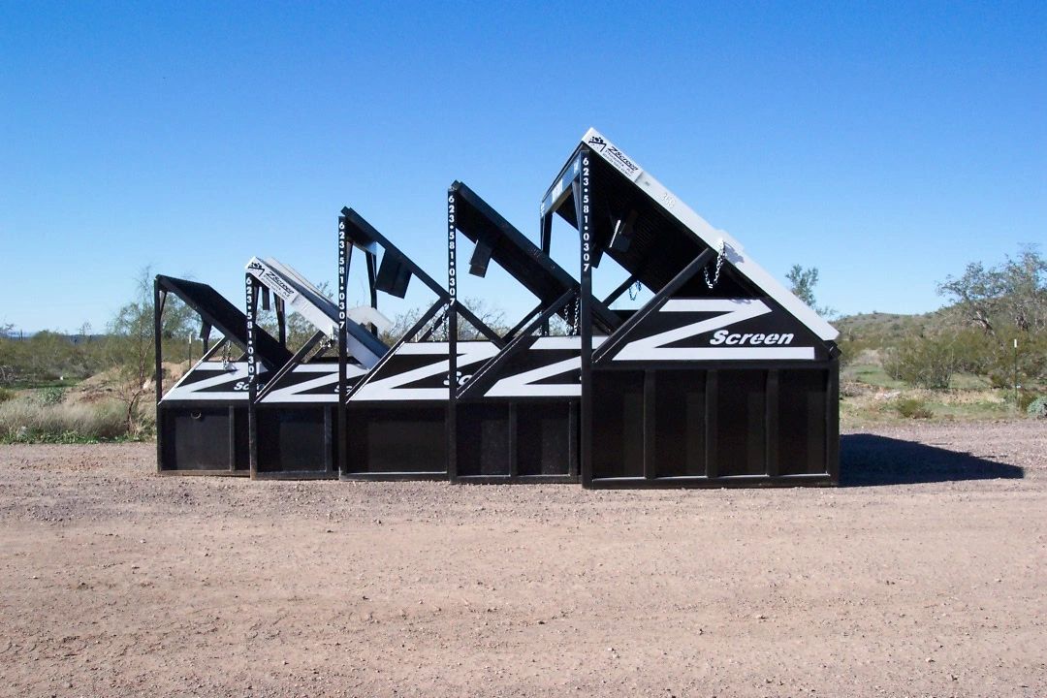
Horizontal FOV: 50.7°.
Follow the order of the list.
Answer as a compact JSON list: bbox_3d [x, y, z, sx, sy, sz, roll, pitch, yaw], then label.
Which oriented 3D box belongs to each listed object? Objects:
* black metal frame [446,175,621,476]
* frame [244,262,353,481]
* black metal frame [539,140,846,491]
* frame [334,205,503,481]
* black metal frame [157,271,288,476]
[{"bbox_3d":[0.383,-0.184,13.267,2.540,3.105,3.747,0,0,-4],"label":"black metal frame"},{"bbox_3d":[-2.225,0.199,13.094,1.617,2.378,2.540,0,0,-5],"label":"frame"},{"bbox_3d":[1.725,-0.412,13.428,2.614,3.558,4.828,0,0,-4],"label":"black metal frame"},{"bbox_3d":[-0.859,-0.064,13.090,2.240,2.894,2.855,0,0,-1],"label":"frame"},{"bbox_3d":[-3.316,0.283,13.218,1.517,2.196,2.192,0,0,-2],"label":"black metal frame"}]

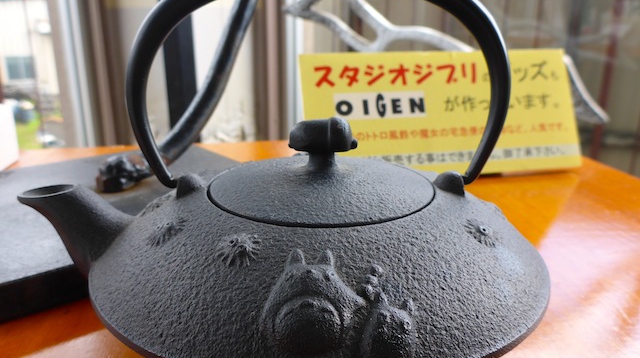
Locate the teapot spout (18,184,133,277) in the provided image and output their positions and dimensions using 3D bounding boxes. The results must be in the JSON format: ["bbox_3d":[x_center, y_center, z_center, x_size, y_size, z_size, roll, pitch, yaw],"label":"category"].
[{"bbox_3d":[-0.098,0.024,0.213,0.047,0.046,0.029,-1,17,-1],"label":"teapot spout"}]

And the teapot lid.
[{"bbox_3d":[0.001,-0.010,0.205,0.089,0.030,0.089,0,17,0],"label":"teapot lid"}]

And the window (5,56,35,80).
[{"bbox_3d":[-11.609,-4.308,20.000,1.180,0.920,0.100,0,17,0],"label":"window"}]

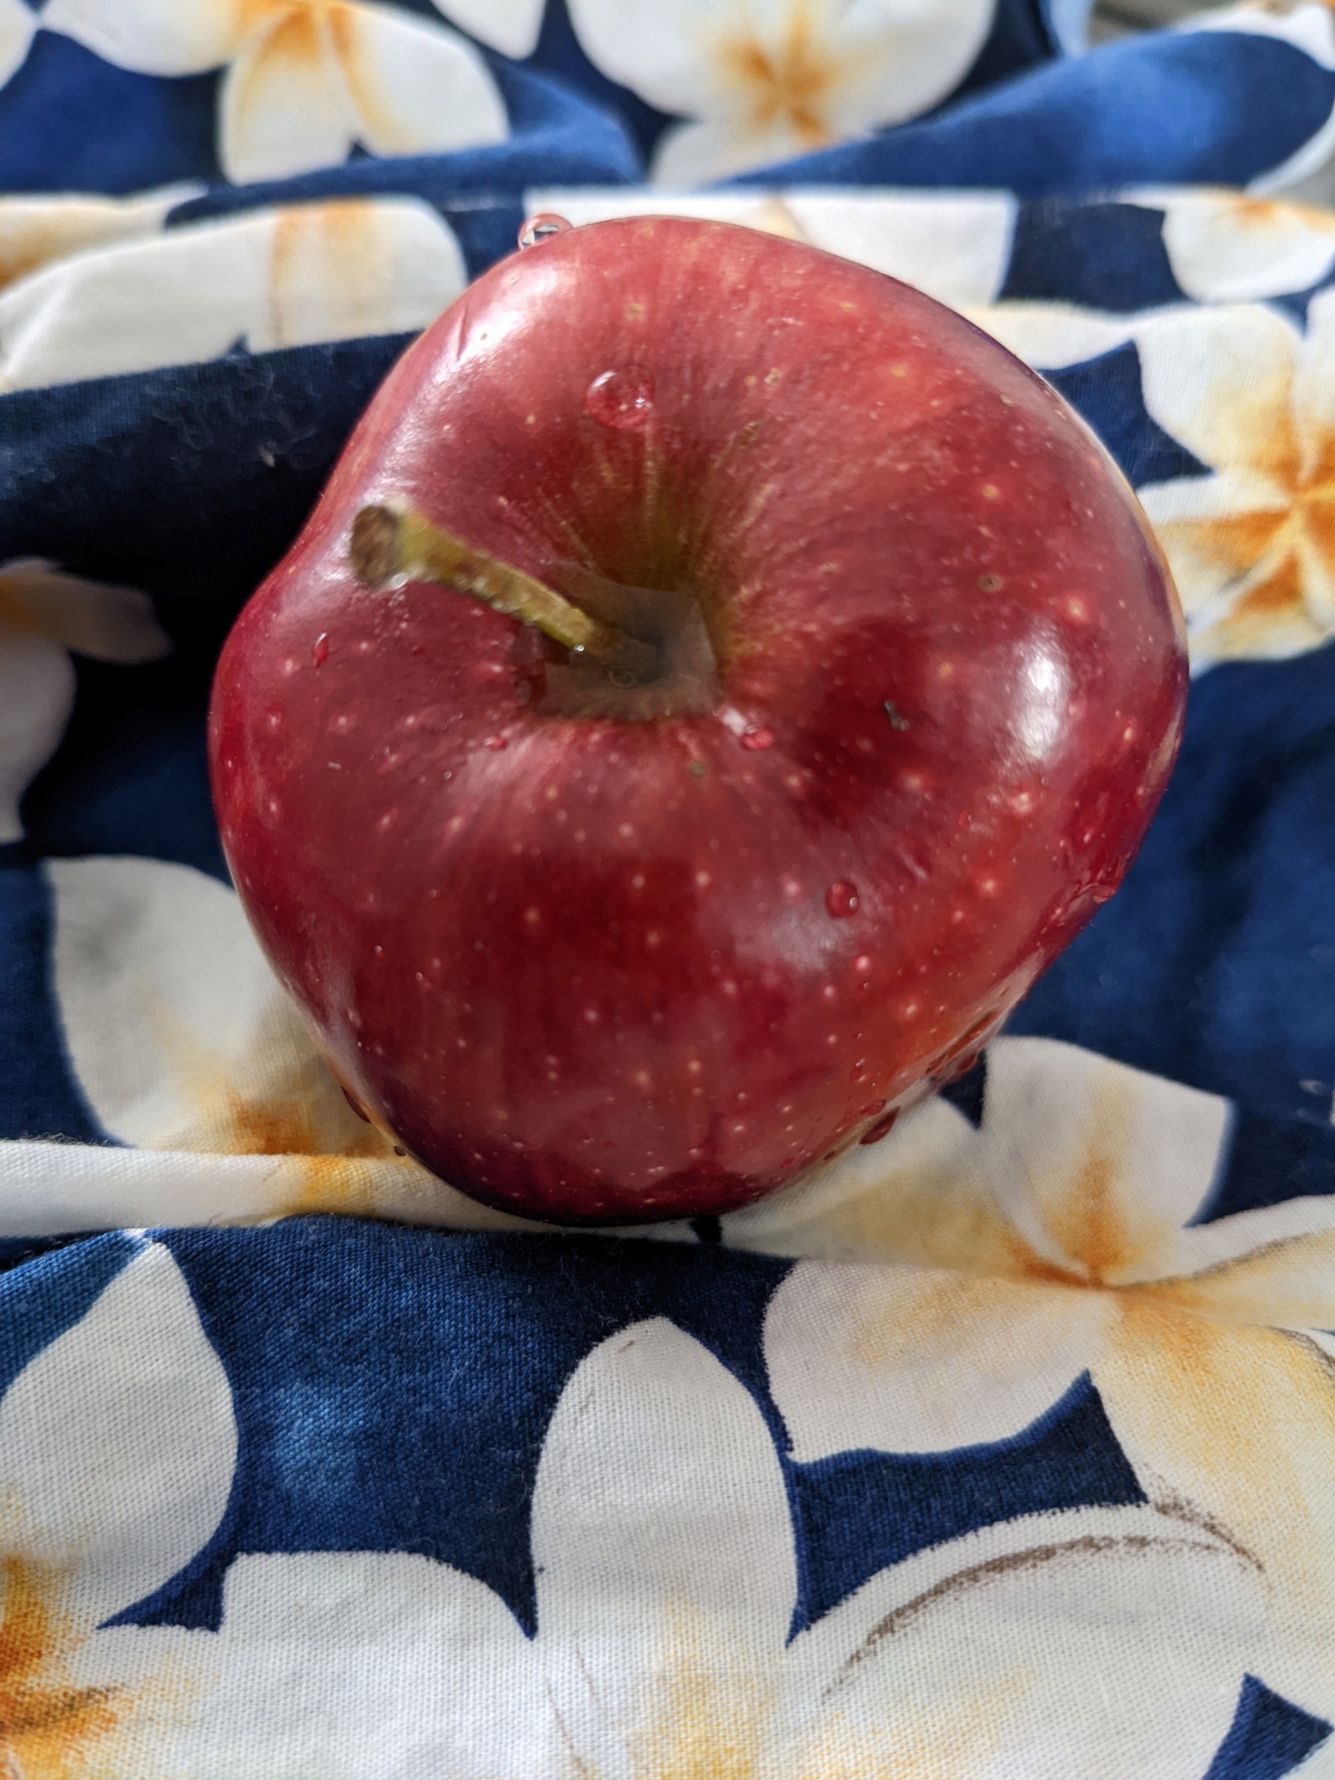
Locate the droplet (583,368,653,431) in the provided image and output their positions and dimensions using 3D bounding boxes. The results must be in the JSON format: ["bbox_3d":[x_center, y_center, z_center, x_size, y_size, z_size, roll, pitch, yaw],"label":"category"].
[{"bbox_3d":[-0.004,-0.037,0.103,0.005,0.003,0.005,0,87,0],"label":"droplet"}]

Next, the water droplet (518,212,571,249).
[{"bbox_3d":[-0.010,-0.053,0.112,0.005,0.003,0.005,-21,21,9],"label":"water droplet"}]

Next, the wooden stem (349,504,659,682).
[{"bbox_3d":[-0.011,-0.020,0.101,0.026,0.005,0.005,16,49,-42],"label":"wooden stem"}]

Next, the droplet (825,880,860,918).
[{"bbox_3d":[0.011,0.001,0.090,0.002,0.003,0.002,-5,19,-17],"label":"droplet"}]

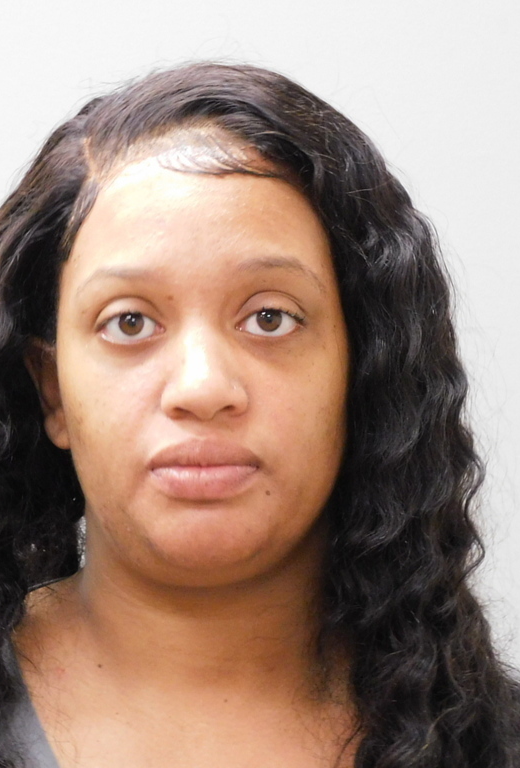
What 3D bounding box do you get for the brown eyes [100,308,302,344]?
[{"bbox_3d":[-0.027,-0.026,2.030,0.093,0.017,0.022,-1,0,-4],"label":"brown eyes"}]

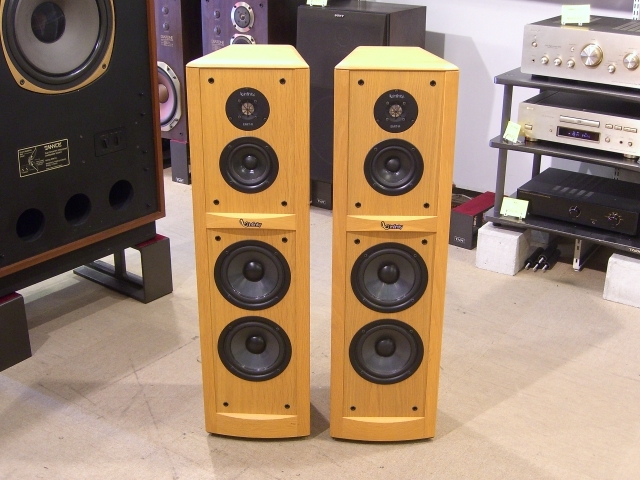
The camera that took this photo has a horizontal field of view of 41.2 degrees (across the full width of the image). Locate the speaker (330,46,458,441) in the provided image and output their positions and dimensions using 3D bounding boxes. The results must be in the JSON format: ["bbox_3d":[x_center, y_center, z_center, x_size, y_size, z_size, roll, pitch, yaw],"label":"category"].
[{"bbox_3d":[0.167,0.026,2.147,0.272,0.974,0.285,1,23,1],"label":"speaker"}]

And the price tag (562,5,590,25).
[{"bbox_3d":[0.883,-0.776,2.935,0.101,0.064,0.012,-4,10,-11],"label":"price tag"}]

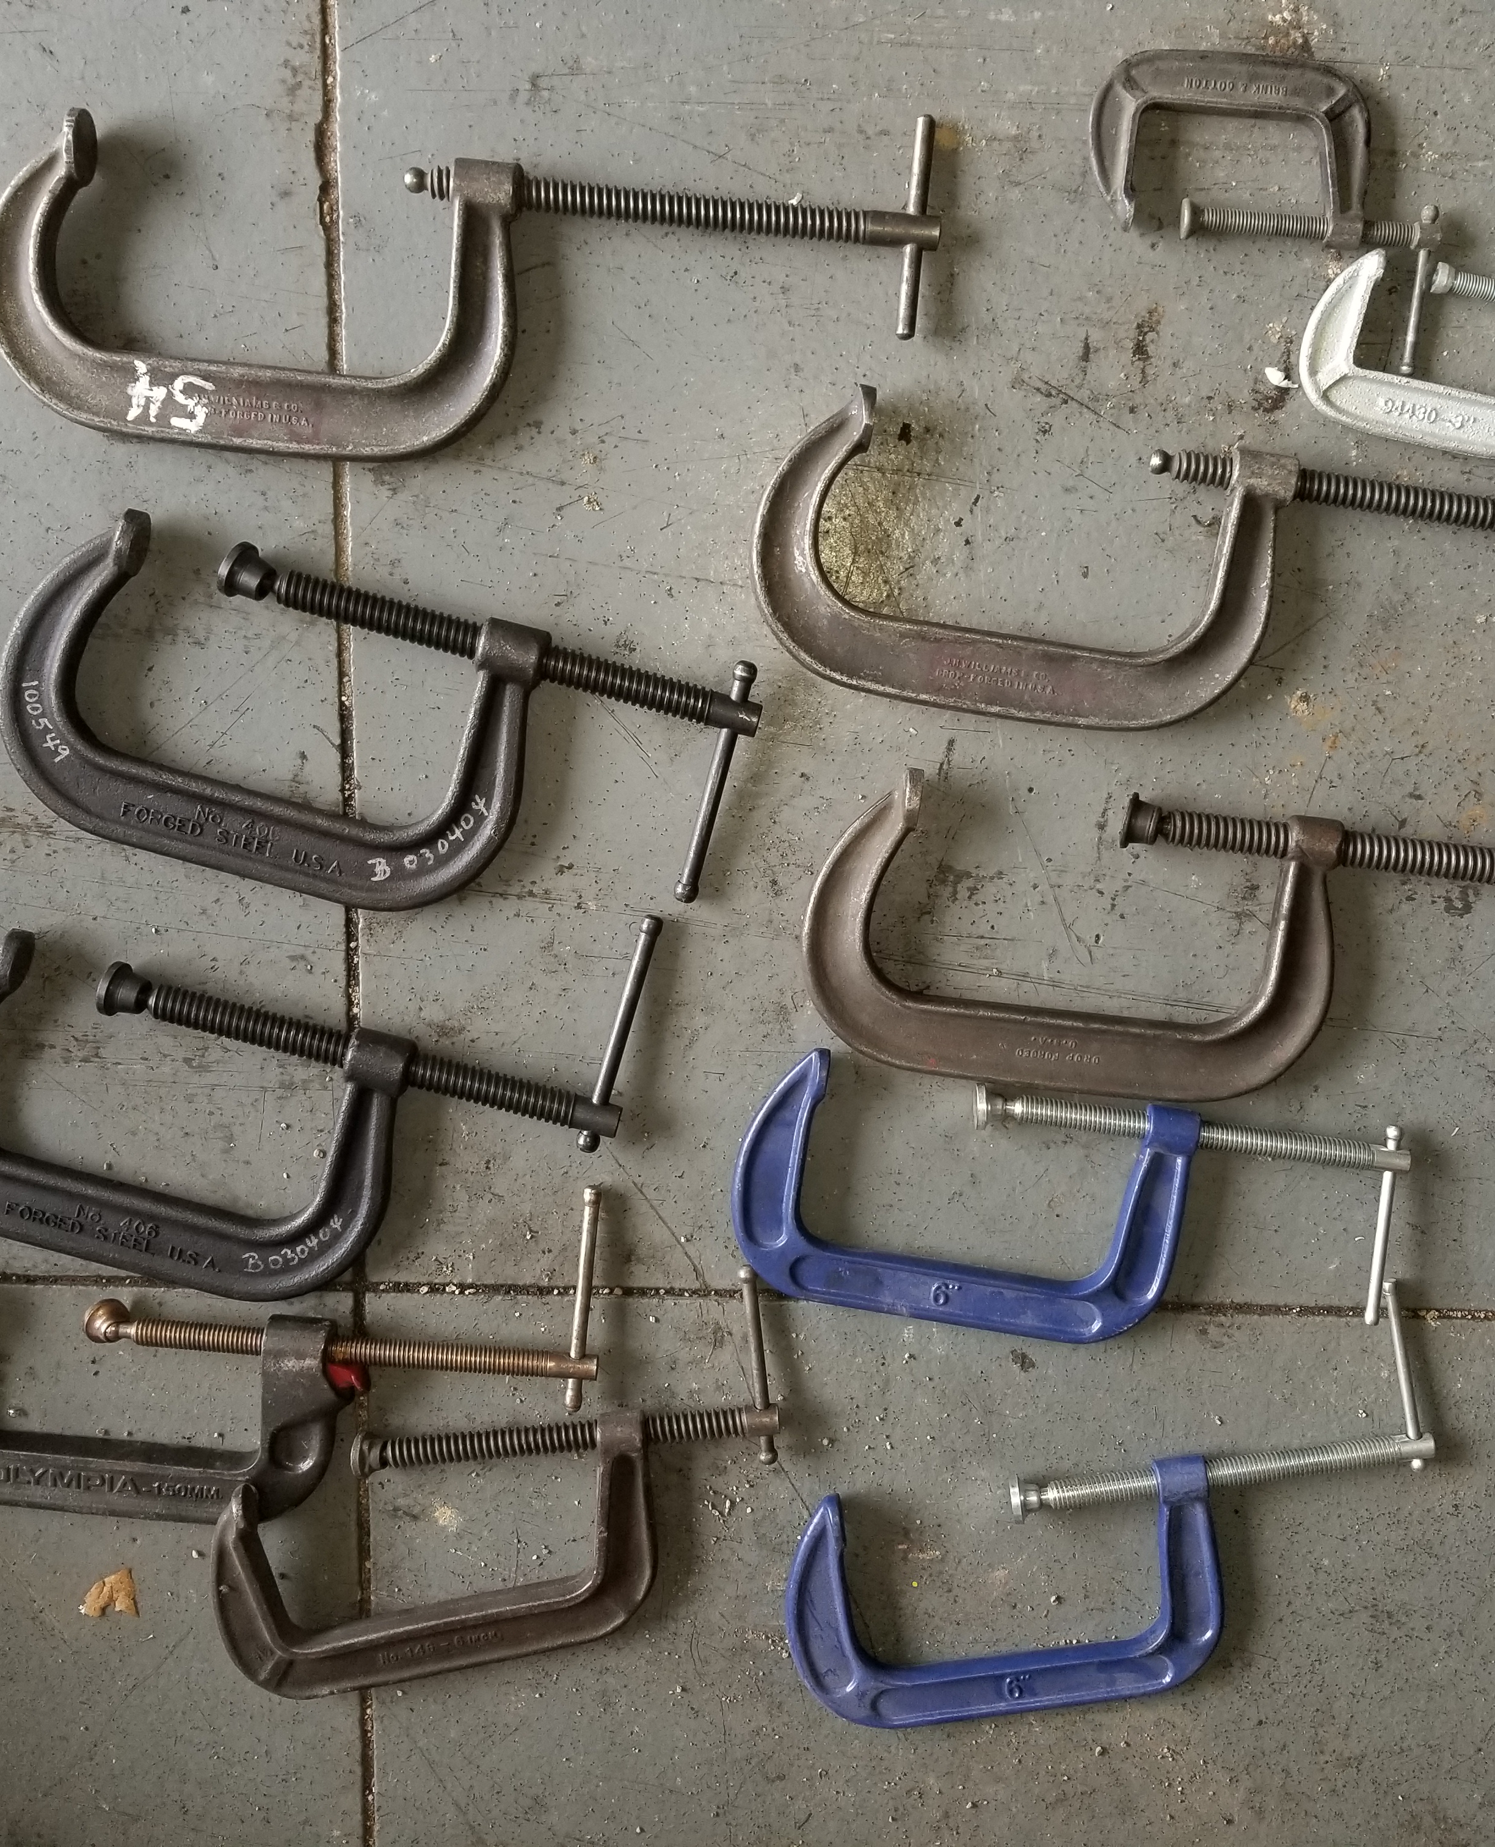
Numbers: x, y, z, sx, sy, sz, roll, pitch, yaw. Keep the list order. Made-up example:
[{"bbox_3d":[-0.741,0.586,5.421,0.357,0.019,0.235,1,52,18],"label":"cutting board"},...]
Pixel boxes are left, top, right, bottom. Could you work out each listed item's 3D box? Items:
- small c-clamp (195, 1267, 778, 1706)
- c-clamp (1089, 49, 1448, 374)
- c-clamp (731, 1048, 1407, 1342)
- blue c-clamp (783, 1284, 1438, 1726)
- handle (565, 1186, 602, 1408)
[{"bbox_3d":[-0.137,0.309,1.010,0.321,0.034,0.215,-6,97,3],"label":"small c-clamp"},{"bbox_3d":[0.256,-0.353,0.918,0.177,0.023,0.148,4,98,2],"label":"c-clamp"},{"bbox_3d":[0.169,0.153,0.985,0.353,0.028,0.141,7,98,2],"label":"c-clamp"},{"bbox_3d":[0.195,0.320,1.006,0.359,0.028,0.213,-8,97,4],"label":"blue c-clamp"},{"bbox_3d":[-0.089,0.204,1.001,0.009,0.009,0.122,5,91,2],"label":"handle"}]

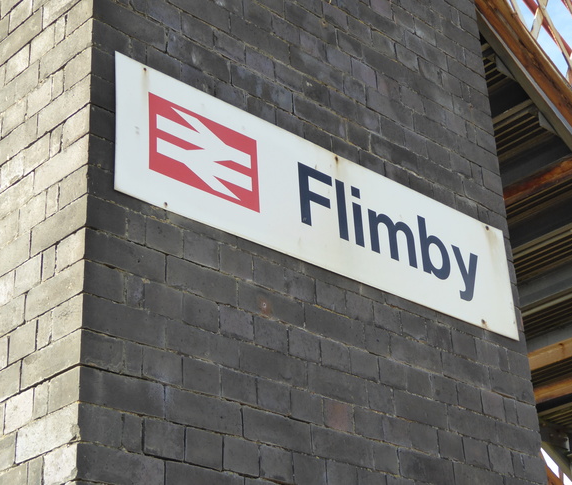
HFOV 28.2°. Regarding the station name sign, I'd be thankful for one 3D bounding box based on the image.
[{"bbox_3d":[0.161,-0.079,3.306,1.607,0.404,0.020,21,-36,-39],"label":"station name sign"}]

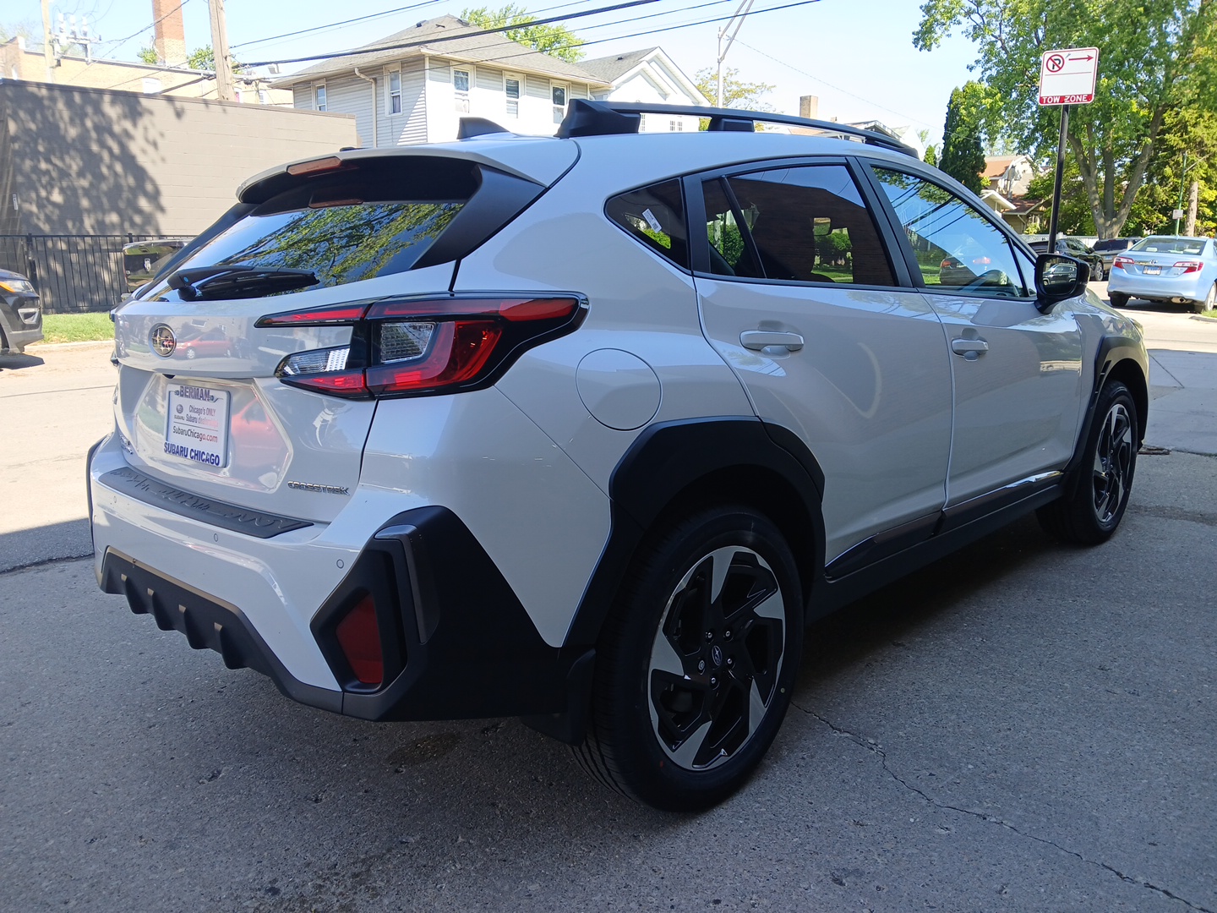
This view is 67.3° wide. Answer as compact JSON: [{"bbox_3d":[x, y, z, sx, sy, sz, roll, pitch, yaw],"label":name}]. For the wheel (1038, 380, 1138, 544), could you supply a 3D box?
[{"bbox_3d":[2.036,0.020,3.884,0.225,0.700,0.700,8,14,44],"label":"wheel"}]

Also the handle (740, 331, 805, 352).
[{"bbox_3d":[0.361,-0.249,1.983,0.045,0.045,0.245,8,14,44],"label":"handle"}]

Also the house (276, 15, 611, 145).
[{"bbox_3d":[-5.643,-9.691,30.746,7.190,9.550,9.060,-11,15,-43],"label":"house"}]

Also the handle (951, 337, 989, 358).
[{"bbox_3d":[1.100,-0.326,2.765,0.050,0.063,0.235,8,14,44],"label":"handle"}]

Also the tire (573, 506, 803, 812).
[{"bbox_3d":[0.180,0.420,2.076,0.225,0.700,0.700,8,14,44],"label":"tire"}]

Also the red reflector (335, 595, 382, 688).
[{"bbox_3d":[-0.428,0.310,1.586,0.096,0.167,0.030,3,12,26],"label":"red reflector"}]

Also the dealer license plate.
[{"bbox_3d":[-0.885,-0.071,1.971,0.312,0.162,0.020,8,5,44],"label":"dealer license plate"}]

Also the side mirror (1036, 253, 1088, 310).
[{"bbox_3d":[1.556,-0.589,3.134,0.195,0.205,0.155,8,14,44],"label":"side mirror"}]

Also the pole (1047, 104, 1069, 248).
[{"bbox_3d":[3.732,-1.831,7.696,0.060,2.850,0.060,0,11,0],"label":"pole"}]

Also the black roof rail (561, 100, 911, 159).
[{"bbox_3d":[0.465,-0.860,2.526,0.090,0.135,1.670,8,14,44],"label":"black roof rail"}]

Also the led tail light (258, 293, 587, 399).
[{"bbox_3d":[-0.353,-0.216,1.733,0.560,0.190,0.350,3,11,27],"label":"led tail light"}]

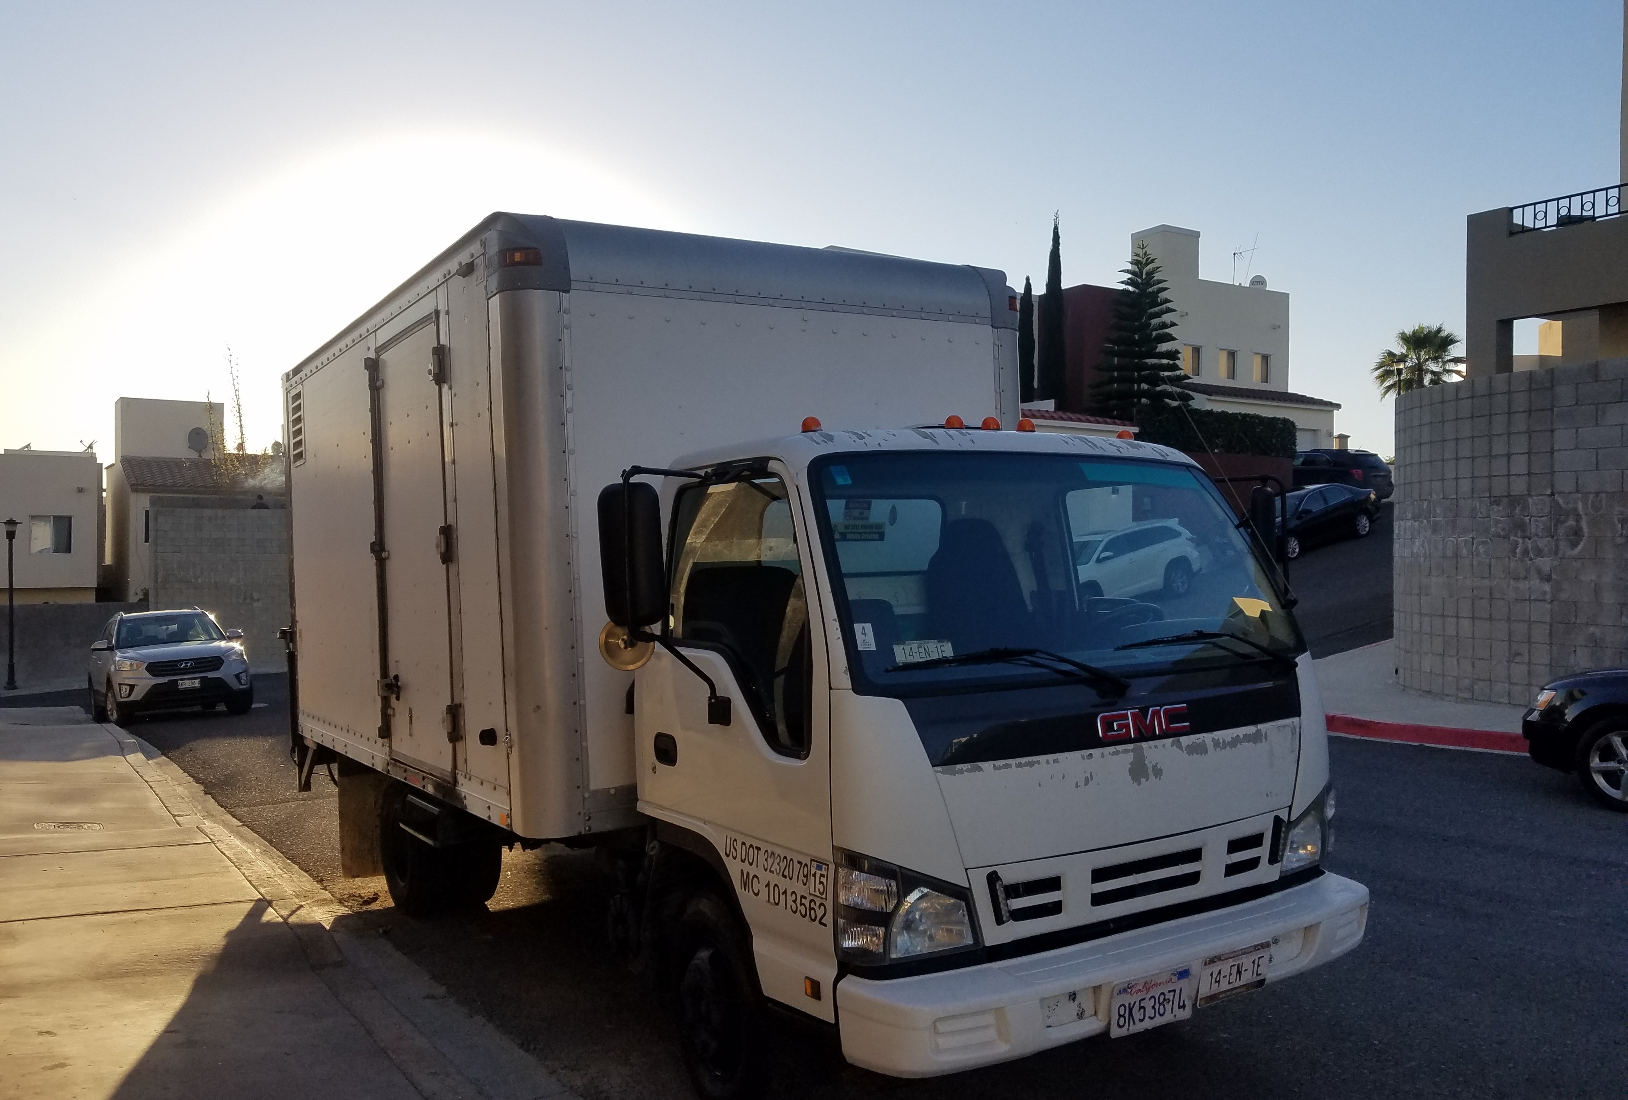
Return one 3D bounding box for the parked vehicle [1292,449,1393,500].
[{"bbox_3d":[14.800,-2.170,37.000,1.840,1.700,4.700,-6,6,-42],"label":"parked vehicle"}]

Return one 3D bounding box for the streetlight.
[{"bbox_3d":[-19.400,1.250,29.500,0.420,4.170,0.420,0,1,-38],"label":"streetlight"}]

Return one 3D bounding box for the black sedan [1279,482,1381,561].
[{"bbox_3d":[11.150,-0.750,28.400,4.800,1.470,1.830,-14,11,-34],"label":"black sedan"}]

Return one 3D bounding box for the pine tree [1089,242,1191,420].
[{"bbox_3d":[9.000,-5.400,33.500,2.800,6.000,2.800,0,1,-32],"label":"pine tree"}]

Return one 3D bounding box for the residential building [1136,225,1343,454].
[{"bbox_3d":[13.400,-6.000,42.900,7.000,9.200,6.500,0,1,-32],"label":"residential building"}]

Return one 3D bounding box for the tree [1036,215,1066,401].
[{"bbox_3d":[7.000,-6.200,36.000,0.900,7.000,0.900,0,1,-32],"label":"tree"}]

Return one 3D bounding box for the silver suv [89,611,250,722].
[{"bbox_3d":[-10.050,1.720,18.950,1.800,1.630,4.270,-2,0,-36],"label":"silver suv"}]

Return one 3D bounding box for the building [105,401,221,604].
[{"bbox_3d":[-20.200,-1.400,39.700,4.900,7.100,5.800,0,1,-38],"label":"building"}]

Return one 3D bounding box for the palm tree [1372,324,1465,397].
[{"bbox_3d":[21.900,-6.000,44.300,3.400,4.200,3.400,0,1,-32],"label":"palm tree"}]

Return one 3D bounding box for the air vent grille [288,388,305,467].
[{"bbox_3d":[-3.216,-0.773,7.596,0.040,0.462,0.428,-2,-1,-33],"label":"air vent grille"}]

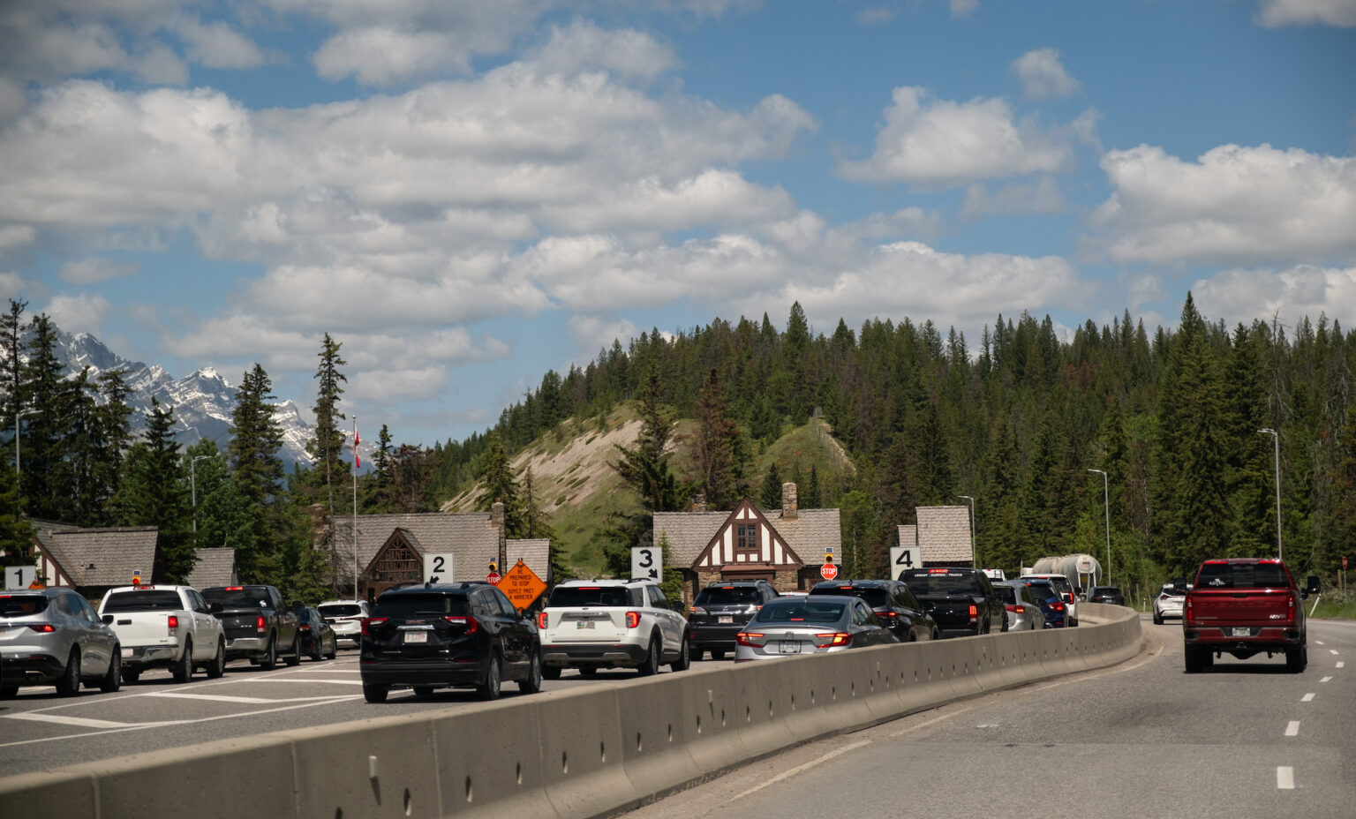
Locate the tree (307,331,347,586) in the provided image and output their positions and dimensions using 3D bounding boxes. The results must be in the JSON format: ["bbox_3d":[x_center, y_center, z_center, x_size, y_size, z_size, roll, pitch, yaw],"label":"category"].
[{"bbox_3d":[-14.624,3.154,127.609,2.000,12.820,2.000,-1,-4,0],"label":"tree"}]

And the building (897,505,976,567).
[{"bbox_3d":[12.039,7.176,139.824,3.700,5.500,4.500,-1,-4,0],"label":"building"}]

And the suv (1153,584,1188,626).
[{"bbox_3d":[20.666,8.068,124.633,1.820,1.650,4.400,-1,-4,5],"label":"suv"}]

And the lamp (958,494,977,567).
[{"bbox_3d":[22.552,11.091,234.734,1.200,8.730,0.300,-1,-4,-7],"label":"lamp"}]

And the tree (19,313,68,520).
[{"bbox_3d":[-35.114,3.752,167.415,3.600,18.300,3.600,-1,-4,0],"label":"tree"}]

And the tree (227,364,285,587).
[{"bbox_3d":[-19.273,4.104,137.624,2.900,12.310,2.900,-1,-4,0],"label":"tree"}]

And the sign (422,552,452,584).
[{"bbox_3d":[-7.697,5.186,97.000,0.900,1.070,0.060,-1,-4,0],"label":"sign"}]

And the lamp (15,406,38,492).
[{"bbox_3d":[-30.042,5.537,139.648,1.300,11.000,0.350,-1,-4,0],"label":"lamp"}]

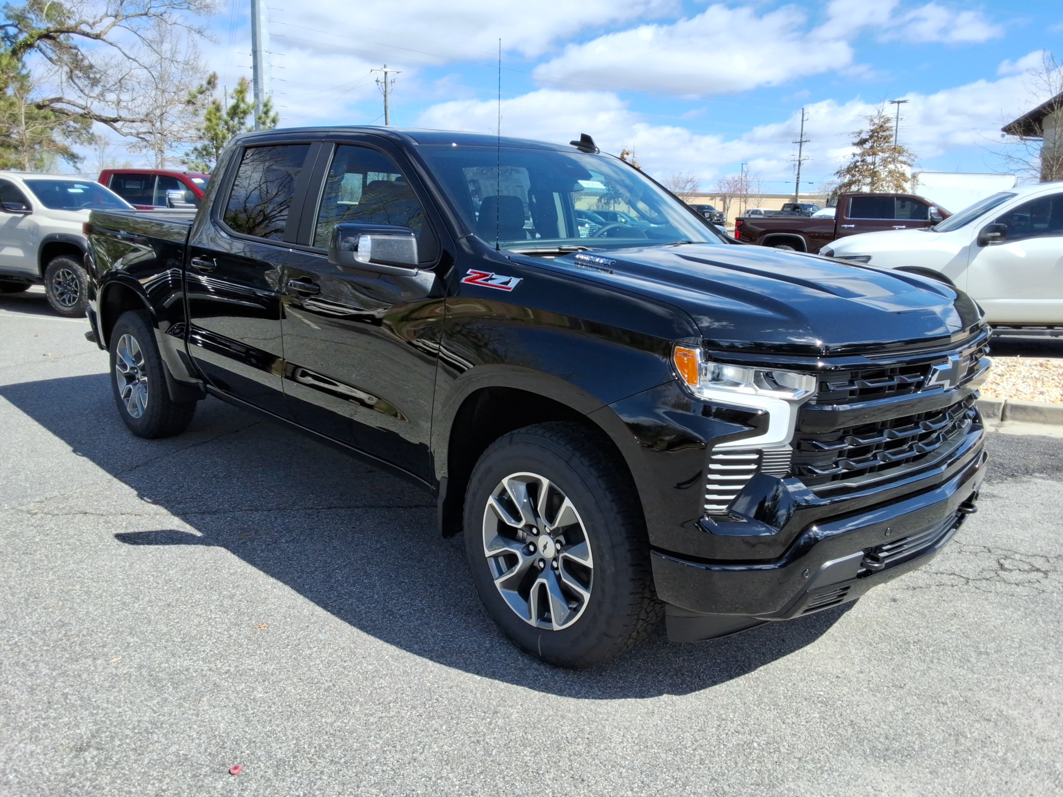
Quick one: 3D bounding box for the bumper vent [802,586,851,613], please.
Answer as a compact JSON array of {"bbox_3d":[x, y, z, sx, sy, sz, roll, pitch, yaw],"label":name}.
[{"bbox_3d":[0.927,0.631,2.698,0.220,0.065,0.070,-8,16,-38],"label":"bumper vent"}]

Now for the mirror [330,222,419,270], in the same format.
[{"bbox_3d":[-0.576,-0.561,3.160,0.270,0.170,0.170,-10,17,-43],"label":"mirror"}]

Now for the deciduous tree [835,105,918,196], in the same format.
[{"bbox_3d":[11.354,-7.107,28.639,2.900,5.200,2.900,2,13,0],"label":"deciduous tree"}]

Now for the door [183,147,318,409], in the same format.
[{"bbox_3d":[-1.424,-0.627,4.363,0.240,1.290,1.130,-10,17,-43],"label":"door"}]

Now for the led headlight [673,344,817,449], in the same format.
[{"bbox_3d":[0.617,-0.004,2.494,0.370,0.280,0.280,-8,16,-36],"label":"led headlight"}]

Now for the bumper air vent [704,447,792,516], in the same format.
[{"bbox_3d":[0.637,0.231,2.503,0.290,0.190,0.160,-8,16,-36],"label":"bumper air vent"}]

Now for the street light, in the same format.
[{"bbox_3d":[29.282,-18.587,69.618,1.700,10.800,1.600,2,13,0],"label":"street light"}]

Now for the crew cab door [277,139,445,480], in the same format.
[{"bbox_3d":[-0.656,-0.435,3.672,0.350,1.340,1.250,-10,18,-43],"label":"crew cab door"}]

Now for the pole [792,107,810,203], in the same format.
[{"bbox_3d":[27.317,-23.426,88.037,2.300,12.160,0.400,10,15,36],"label":"pole"}]

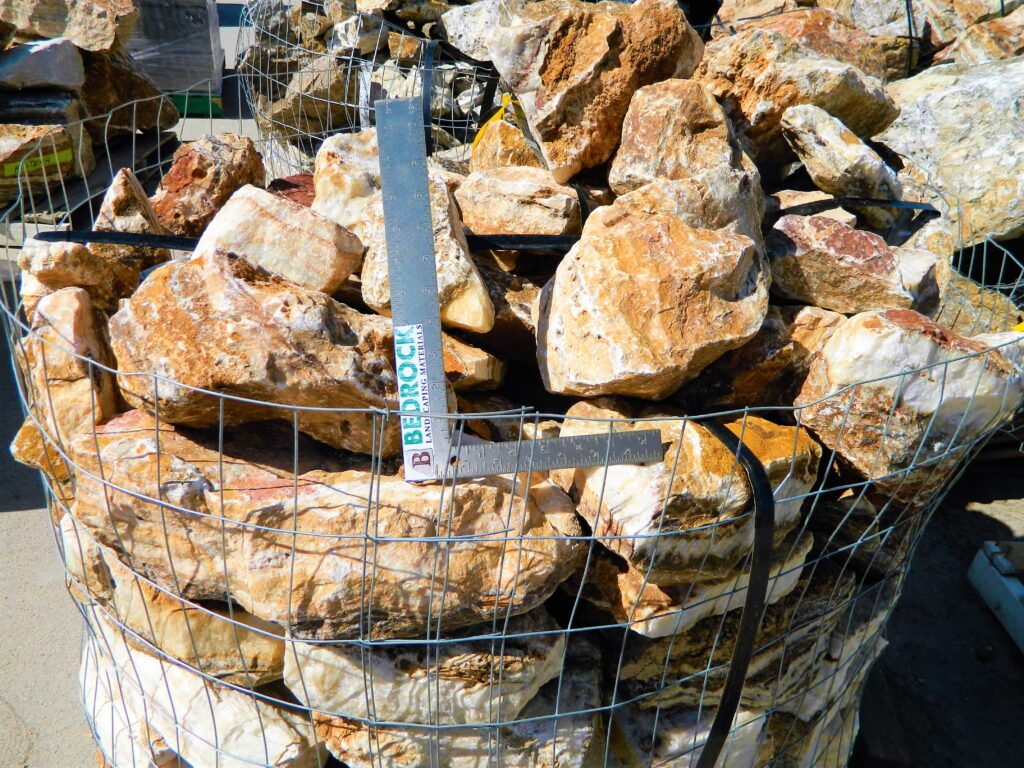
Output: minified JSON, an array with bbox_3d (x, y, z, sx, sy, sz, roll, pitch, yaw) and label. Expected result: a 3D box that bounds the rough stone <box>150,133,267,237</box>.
[{"bbox_3d":[-0.328,-0.215,0.900,0.115,0.108,0.110,4,33,0],"label":"rough stone"}]

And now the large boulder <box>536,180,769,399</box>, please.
[{"bbox_3d":[0.127,-0.092,0.790,0.202,0.177,0.180,5,29,0],"label":"large boulder"}]

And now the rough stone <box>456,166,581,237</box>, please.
[{"bbox_3d":[0.005,-0.195,0.890,0.137,0.065,0.085,4,33,0],"label":"rough stone"}]

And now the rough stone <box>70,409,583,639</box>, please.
[{"bbox_3d":[-0.146,0.112,0.705,0.412,0.119,0.190,5,29,0],"label":"rough stone"}]

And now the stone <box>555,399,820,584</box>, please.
[{"bbox_3d":[0.146,0.088,0.705,0.215,0.125,0.150,-4,33,-12],"label":"stone"}]

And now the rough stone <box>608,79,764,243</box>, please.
[{"bbox_3d":[0.192,-0.249,0.930,0.157,0.167,0.150,5,29,0],"label":"rough stone"}]

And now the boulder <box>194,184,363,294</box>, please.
[{"bbox_3d":[-0.220,-0.139,0.790,0.142,0.080,0.110,12,30,13],"label":"boulder"}]

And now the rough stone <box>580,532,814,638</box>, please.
[{"bbox_3d":[0.154,0.133,0.789,0.210,0.082,0.150,-7,32,-15],"label":"rough stone"}]

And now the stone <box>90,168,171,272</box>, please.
[{"bbox_3d":[-0.386,-0.168,0.840,0.068,0.096,0.080,-8,31,-22],"label":"stone"}]

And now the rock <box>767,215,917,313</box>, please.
[{"bbox_3d":[0.361,-0.134,0.910,0.152,0.077,0.120,12,30,13],"label":"rock"}]

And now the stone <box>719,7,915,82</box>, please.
[{"bbox_3d":[0.544,-0.602,1.500,0.335,0.140,0.220,4,33,0],"label":"stone"}]

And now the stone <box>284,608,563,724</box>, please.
[{"bbox_3d":[-0.079,0.218,0.735,0.235,0.110,0.135,4,33,0],"label":"stone"}]

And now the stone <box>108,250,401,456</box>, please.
[{"bbox_3d":[-0.203,-0.031,0.710,0.236,0.129,0.180,7,29,4],"label":"stone"}]

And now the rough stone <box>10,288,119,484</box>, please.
[{"bbox_3d":[-0.373,0.005,0.700,0.085,0.165,0.090,4,33,0],"label":"rough stone"}]

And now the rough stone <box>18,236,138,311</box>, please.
[{"bbox_3d":[-0.412,-0.101,0.790,0.100,0.070,0.090,4,33,0],"label":"rough stone"}]

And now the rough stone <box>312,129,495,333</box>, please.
[{"bbox_3d":[-0.095,-0.135,0.745,0.158,0.174,0.120,4,33,0],"label":"rough stone"}]

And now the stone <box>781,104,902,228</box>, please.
[{"bbox_3d":[0.431,-0.287,1.090,0.165,0.090,0.095,42,42,21],"label":"stone"}]

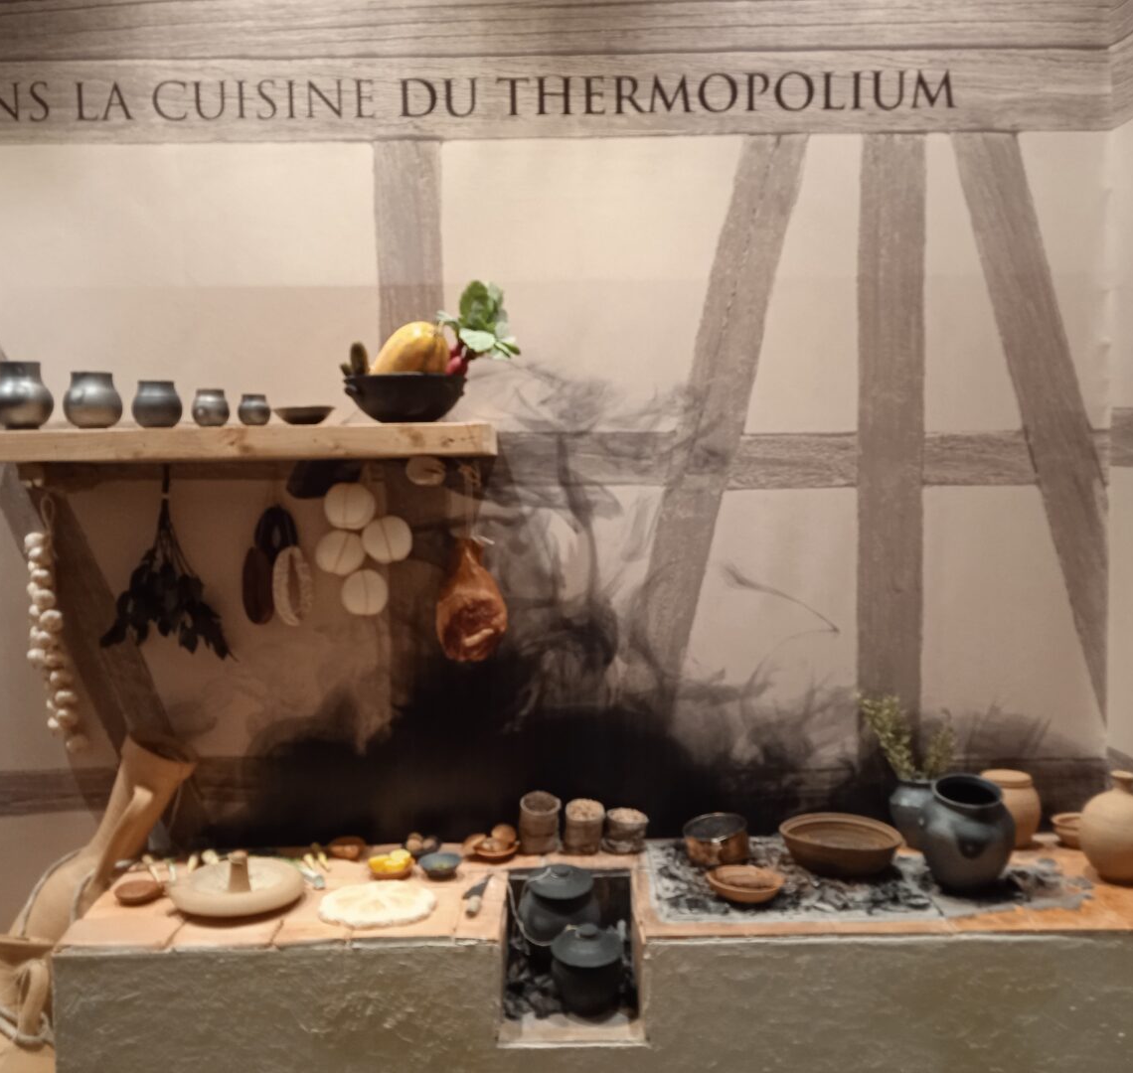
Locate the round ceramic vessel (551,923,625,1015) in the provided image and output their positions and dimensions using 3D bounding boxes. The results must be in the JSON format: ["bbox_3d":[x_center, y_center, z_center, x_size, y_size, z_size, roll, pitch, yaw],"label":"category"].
[{"bbox_3d":[0.046,0.937,2.517,0.159,0.179,0.159,-1,5,0],"label":"round ceramic vessel"}]

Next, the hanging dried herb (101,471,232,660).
[{"bbox_3d":[-0.968,0.069,2.804,0.315,0.455,0.170,-1,5,-1],"label":"hanging dried herb"}]

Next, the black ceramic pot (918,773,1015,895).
[{"bbox_3d":[0.804,0.603,2.330,0.180,0.213,0.180,1,9,1],"label":"black ceramic pot"}]

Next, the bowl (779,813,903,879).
[{"bbox_3d":[0.589,0.672,2.487,0.262,0.072,0.262,-1,5,1],"label":"bowl"}]

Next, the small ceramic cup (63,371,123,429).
[{"bbox_3d":[-1.003,-0.289,2.450,0.117,0.124,0.117,-1,5,0],"label":"small ceramic cup"}]

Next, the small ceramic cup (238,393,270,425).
[{"bbox_3d":[-0.661,-0.270,2.450,0.069,0.070,0.069,-1,5,1],"label":"small ceramic cup"}]

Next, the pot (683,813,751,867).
[{"bbox_3d":[0.328,0.660,2.514,0.140,0.070,0.140,-6,9,1],"label":"pot"}]

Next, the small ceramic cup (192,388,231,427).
[{"bbox_3d":[-0.752,-0.271,2.450,0.080,0.081,0.080,2,6,31],"label":"small ceramic cup"}]

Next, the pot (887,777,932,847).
[{"bbox_3d":[0.802,0.632,2.611,0.145,0.150,0.145,-1,5,1],"label":"pot"}]

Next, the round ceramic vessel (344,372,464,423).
[{"bbox_3d":[-0.340,-0.290,2.439,0.257,0.106,0.242,-1,5,0],"label":"round ceramic vessel"}]

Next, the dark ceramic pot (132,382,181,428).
[{"bbox_3d":[-0.865,-0.278,2.447,0.105,0.103,0.105,-1,5,1],"label":"dark ceramic pot"}]

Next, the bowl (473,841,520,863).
[{"bbox_3d":[-0.155,0.698,2.570,0.101,0.027,0.101,-1,5,0],"label":"bowl"}]

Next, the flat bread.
[{"bbox_3d":[-0.383,0.738,2.343,0.235,0.020,0.210,-1,5,1],"label":"flat bread"}]

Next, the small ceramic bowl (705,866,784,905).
[{"bbox_3d":[0.359,0.708,2.328,0.154,0.037,0.154,-1,5,1],"label":"small ceramic bowl"}]

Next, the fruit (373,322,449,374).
[{"bbox_3d":[-0.330,-0.384,2.430,0.175,0.145,0.140,-1,5,1],"label":"fruit"}]

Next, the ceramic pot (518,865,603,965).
[{"bbox_3d":[-0.016,0.864,2.666,0.189,0.206,0.189,-1,5,-1],"label":"ceramic pot"}]

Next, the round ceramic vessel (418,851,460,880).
[{"bbox_3d":[-0.302,0.793,2.774,0.101,0.032,0.101,-1,5,-1],"label":"round ceramic vessel"}]

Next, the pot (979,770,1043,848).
[{"bbox_3d":[1.101,0.683,2.899,0.162,0.166,0.162,-1,5,0],"label":"pot"}]

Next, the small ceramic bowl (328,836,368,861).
[{"bbox_3d":[-0.494,0.706,2.621,0.088,0.037,0.088,-1,5,0],"label":"small ceramic bowl"}]

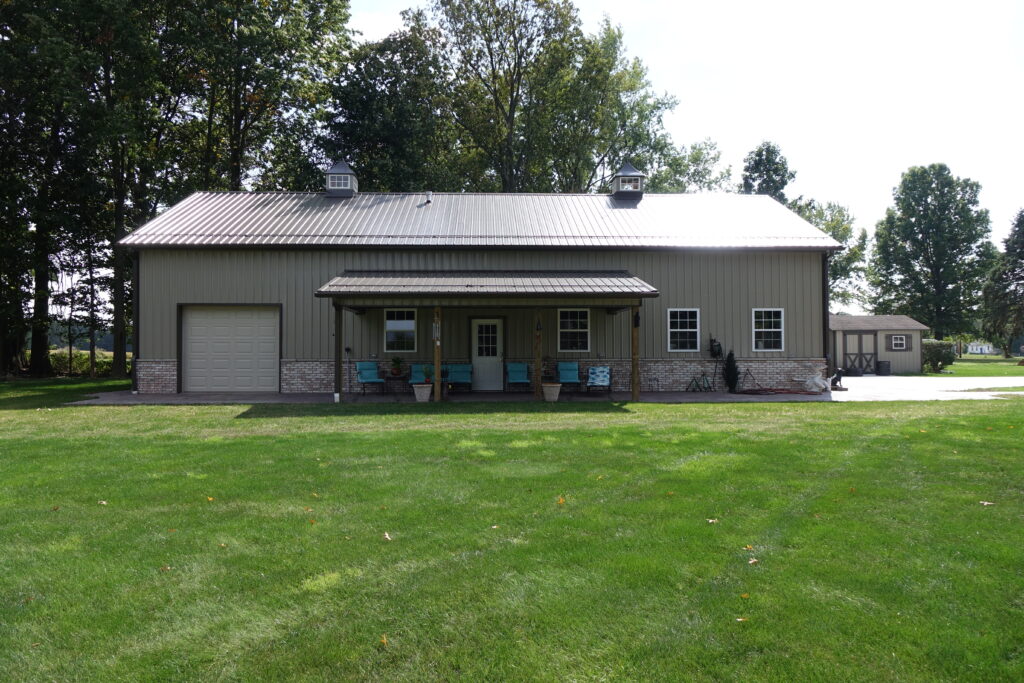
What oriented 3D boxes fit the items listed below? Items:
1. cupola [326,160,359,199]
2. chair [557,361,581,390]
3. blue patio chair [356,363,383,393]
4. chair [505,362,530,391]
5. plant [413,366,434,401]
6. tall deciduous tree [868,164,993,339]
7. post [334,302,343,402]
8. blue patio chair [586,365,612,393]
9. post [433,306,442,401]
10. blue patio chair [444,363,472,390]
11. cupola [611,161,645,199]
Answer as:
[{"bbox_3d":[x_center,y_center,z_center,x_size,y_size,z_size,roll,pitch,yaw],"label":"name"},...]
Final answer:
[{"bbox_3d":[-5.900,-5.630,23.900,1.030,1.420,1.030,0,-1,-1],"label":"cupola"},{"bbox_3d":[1.565,0.990,18.750,0.660,0.860,0.700,0,-1,-1],"label":"chair"},{"bbox_3d":[-3.850,1.010,18.500,0.660,0.880,0.720,0,-1,-24],"label":"blue patio chair"},{"bbox_3d":[0.170,0.930,18.450,0.660,0.840,0.700,0,0,-9],"label":"chair"},{"bbox_3d":[-2.130,1.010,16.330,0.480,0.850,0.480,0,-1,-1],"label":"plant"},{"bbox_3d":[35.639,-6.457,58.000,10.300,17.000,10.000,0,-1,-1],"label":"tall deciduous tree"},{"bbox_3d":[-4.140,0.275,16.310,0.145,2.360,0.145,0,-1,-1],"label":"post"},{"bbox_3d":[2.360,0.980,18.300,0.680,0.790,0.700,0,0,5],"label":"blue patio chair"},{"bbox_3d":[-1.780,0.300,16.340,0.145,2.290,0.145,0,-1,-1],"label":"post"},{"bbox_3d":[-1.440,1.010,18.700,0.700,0.830,0.700,0,-1,-1],"label":"blue patio chair"},{"bbox_3d":[4.090,-5.620,24.000,1.030,1.370,1.030,0,0,-1],"label":"cupola"}]

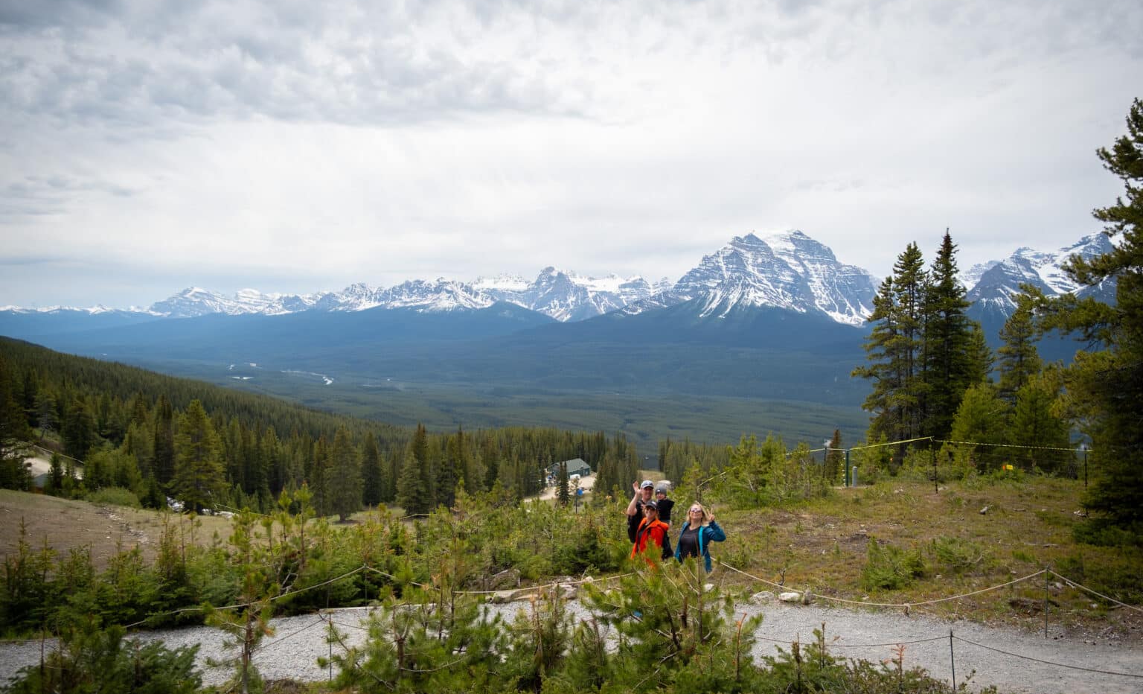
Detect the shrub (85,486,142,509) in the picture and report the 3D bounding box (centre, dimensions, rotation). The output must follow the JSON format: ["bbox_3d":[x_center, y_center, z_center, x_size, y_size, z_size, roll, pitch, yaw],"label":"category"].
[{"bbox_3d":[-36.072,11.819,60.000,4.570,1.830,3.600,0,2,0],"label":"shrub"}]

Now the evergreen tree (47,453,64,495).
[{"bbox_3d":[-43.352,10.693,64.000,1.430,3.830,1.430,0,2,0],"label":"evergreen tree"}]

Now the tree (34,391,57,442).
[{"bbox_3d":[-63.450,8.252,92.000,2.800,6.150,2.800,0,2,0],"label":"tree"}]

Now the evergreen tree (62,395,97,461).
[{"bbox_3d":[-54.837,9.119,85.000,3.980,7.080,3.980,0,2,0],"label":"evergreen tree"}]

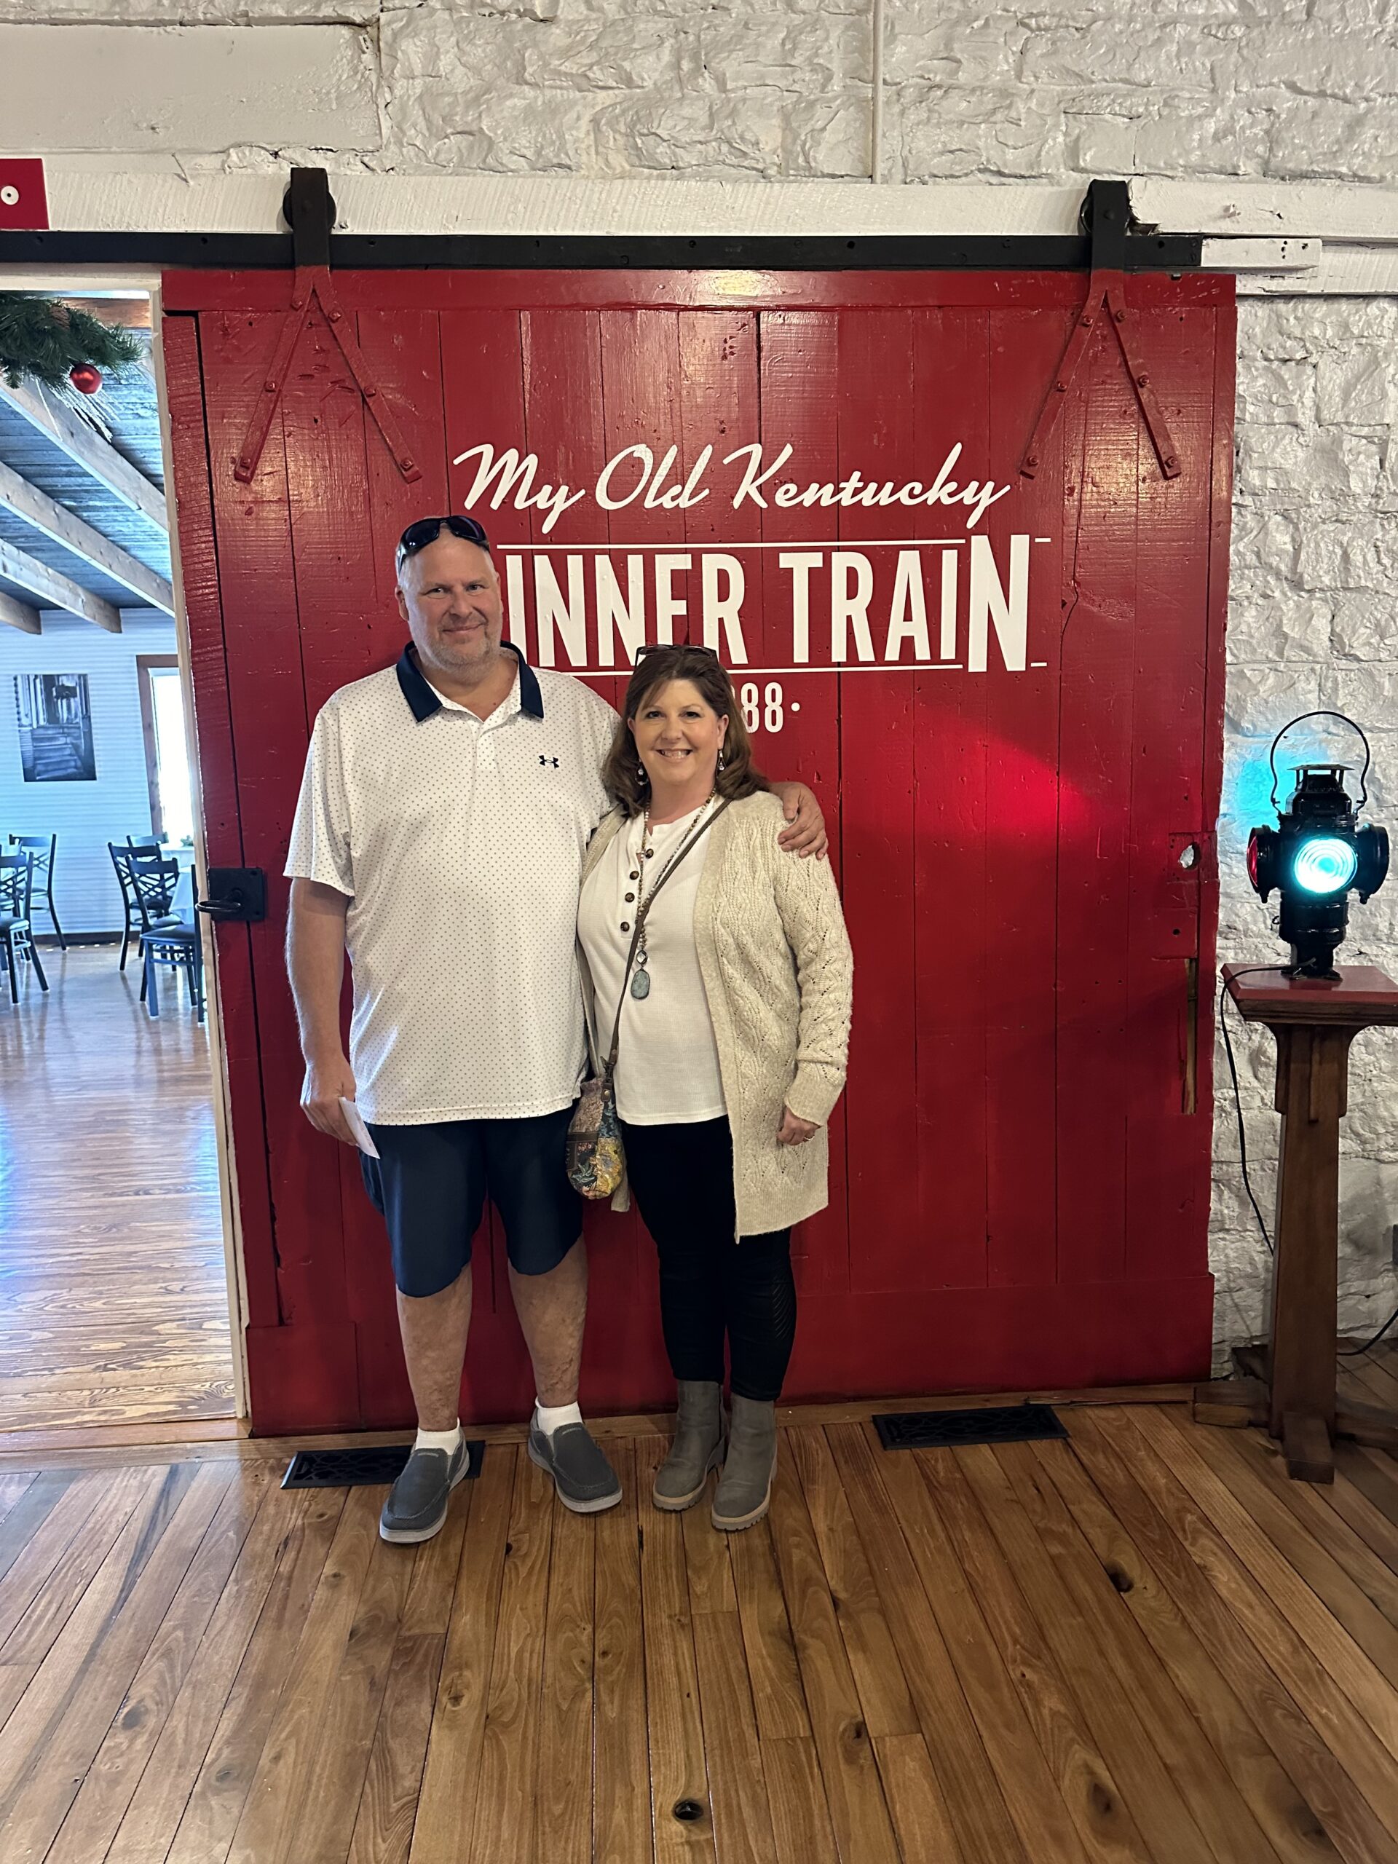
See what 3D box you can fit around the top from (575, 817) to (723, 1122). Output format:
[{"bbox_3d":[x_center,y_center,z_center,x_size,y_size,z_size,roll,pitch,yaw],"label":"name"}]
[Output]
[{"bbox_3d":[-0.020,0.046,2.398,0.370,0.600,0.270,1,9,14],"label":"top"}]

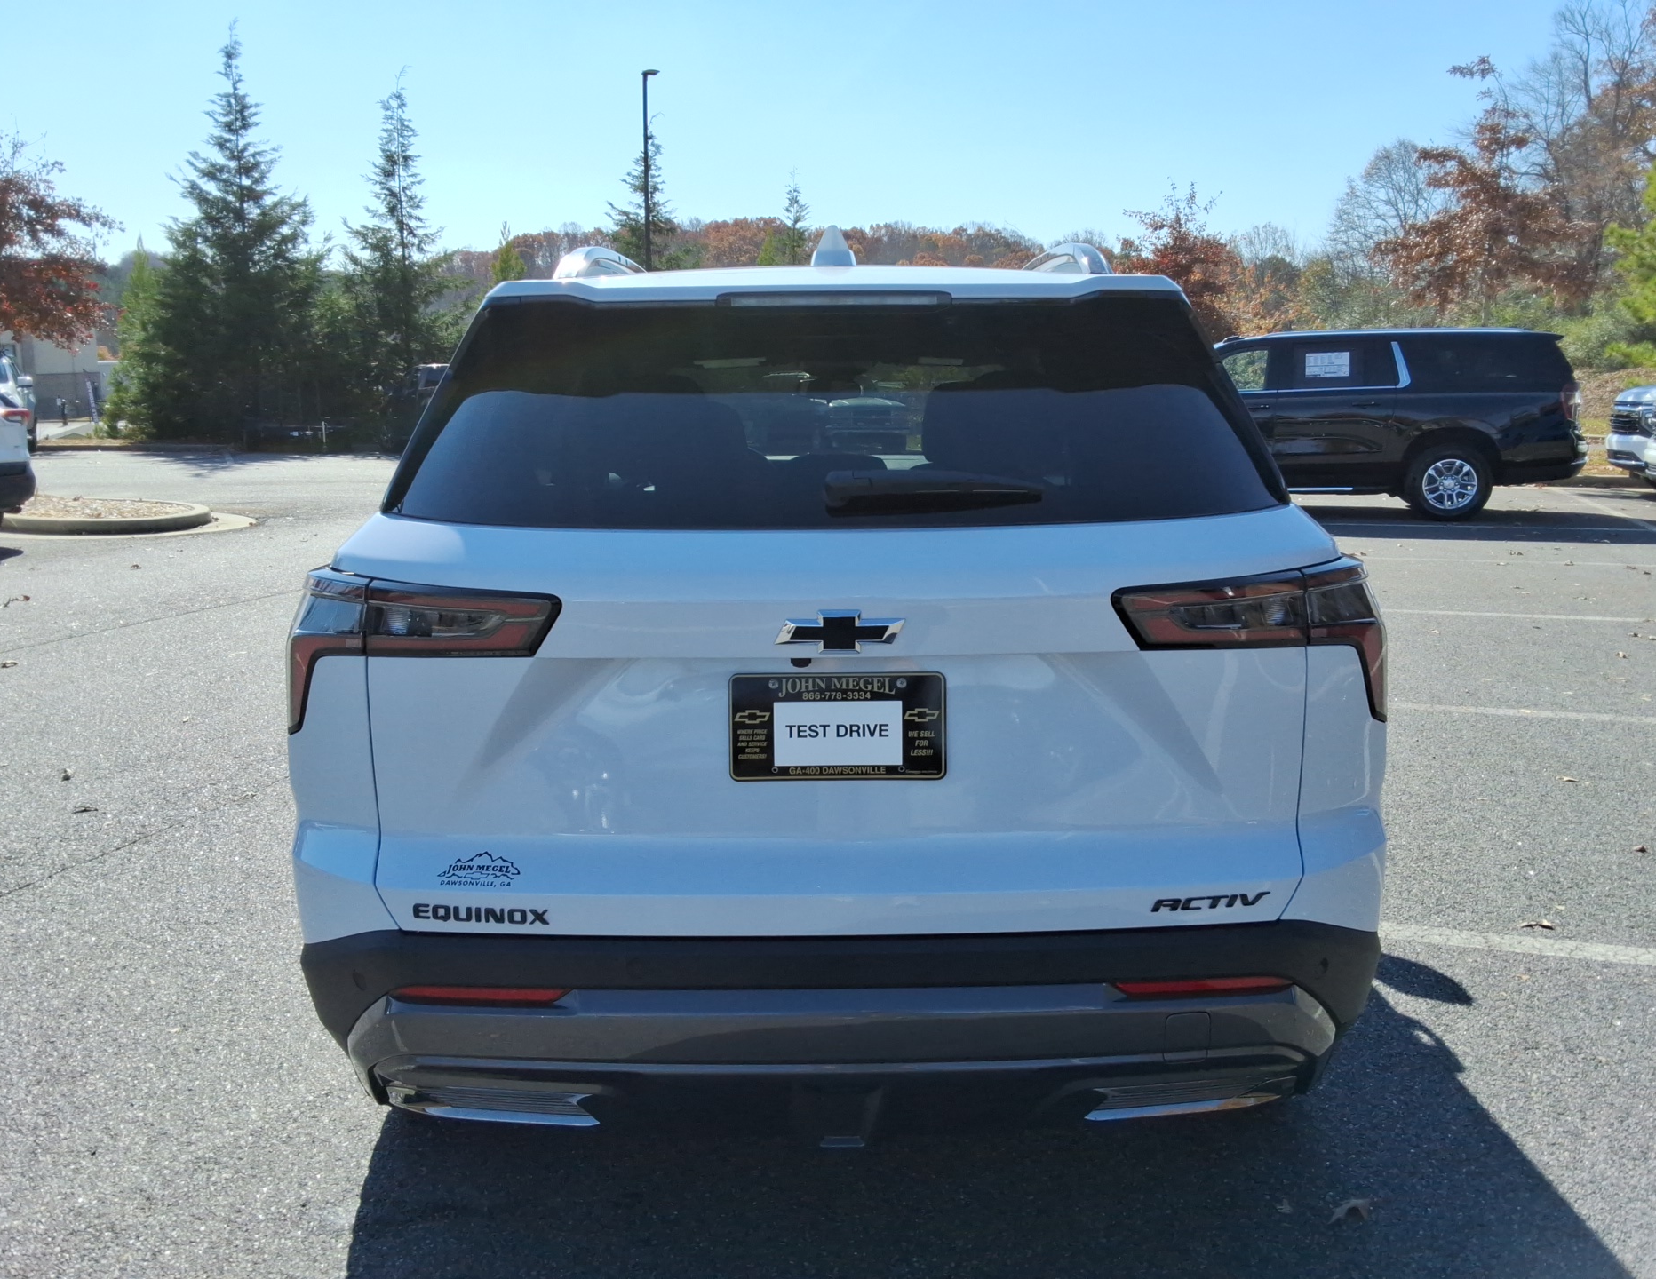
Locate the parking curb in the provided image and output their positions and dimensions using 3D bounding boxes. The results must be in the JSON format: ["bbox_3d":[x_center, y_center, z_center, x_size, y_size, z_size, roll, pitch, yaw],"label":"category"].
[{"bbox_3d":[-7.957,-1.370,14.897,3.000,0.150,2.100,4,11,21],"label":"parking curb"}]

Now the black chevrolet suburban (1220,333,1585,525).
[{"bbox_3d":[5.097,-2.395,15.212,5.700,1.920,2.060,3,11,16],"label":"black chevrolet suburban"}]

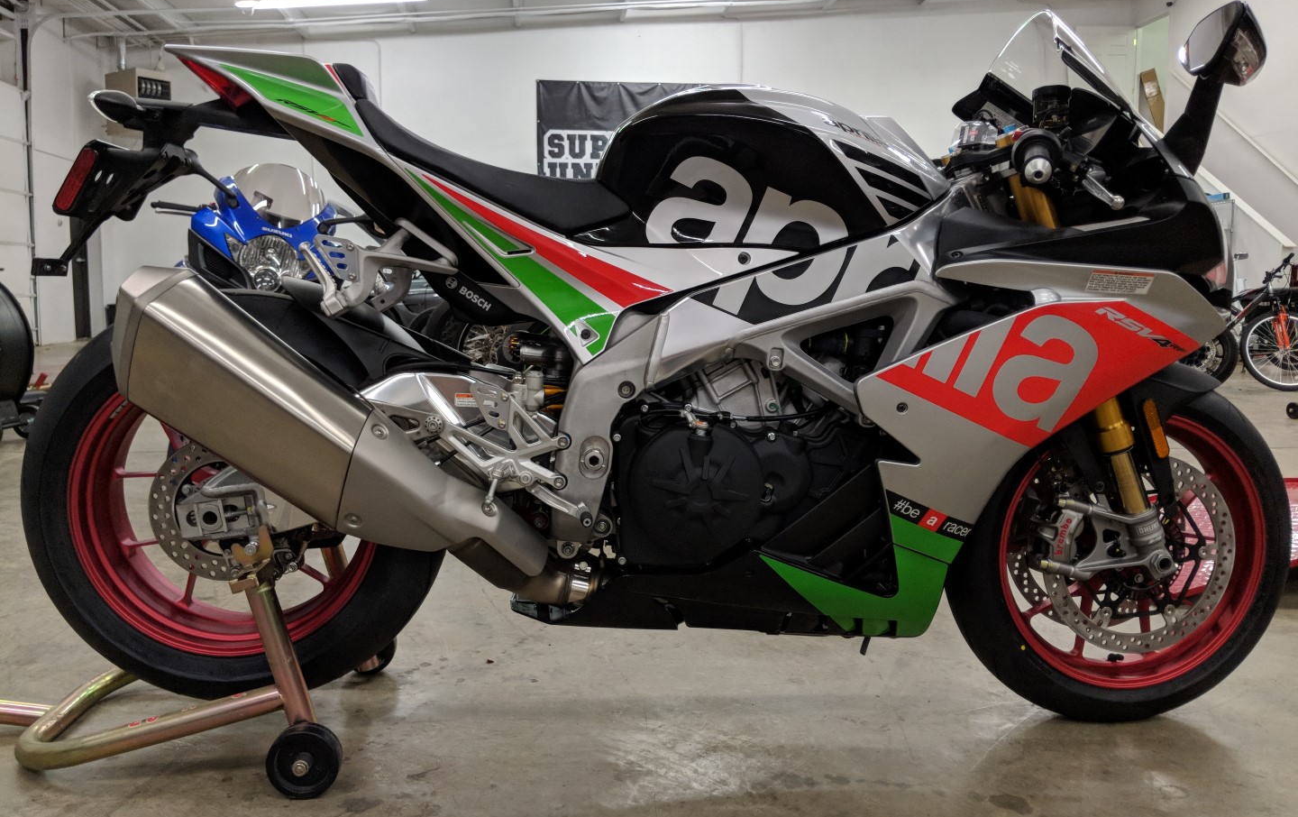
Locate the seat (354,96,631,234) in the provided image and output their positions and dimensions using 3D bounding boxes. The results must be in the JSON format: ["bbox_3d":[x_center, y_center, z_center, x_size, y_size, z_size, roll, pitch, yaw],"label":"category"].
[{"bbox_3d":[-0.231,-0.362,1.589,0.407,0.185,0.270,0,5,-3],"label":"seat"}]

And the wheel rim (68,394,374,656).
[{"bbox_3d":[-0.638,0.144,1.595,0.463,0.463,0.170,0,6,-4],"label":"wheel rim"}]

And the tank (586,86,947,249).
[{"bbox_3d":[0.182,-0.380,1.612,0.555,0.257,0.320,0,5,-3],"label":"tank"}]

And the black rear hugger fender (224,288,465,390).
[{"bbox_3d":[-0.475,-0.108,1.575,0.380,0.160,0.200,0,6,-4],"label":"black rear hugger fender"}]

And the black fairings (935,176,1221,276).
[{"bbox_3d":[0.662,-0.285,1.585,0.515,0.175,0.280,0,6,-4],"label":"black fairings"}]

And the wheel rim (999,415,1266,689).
[{"bbox_3d":[0.784,0.229,1.698,0.463,0.463,0.112,0,6,-6],"label":"wheel rim"}]

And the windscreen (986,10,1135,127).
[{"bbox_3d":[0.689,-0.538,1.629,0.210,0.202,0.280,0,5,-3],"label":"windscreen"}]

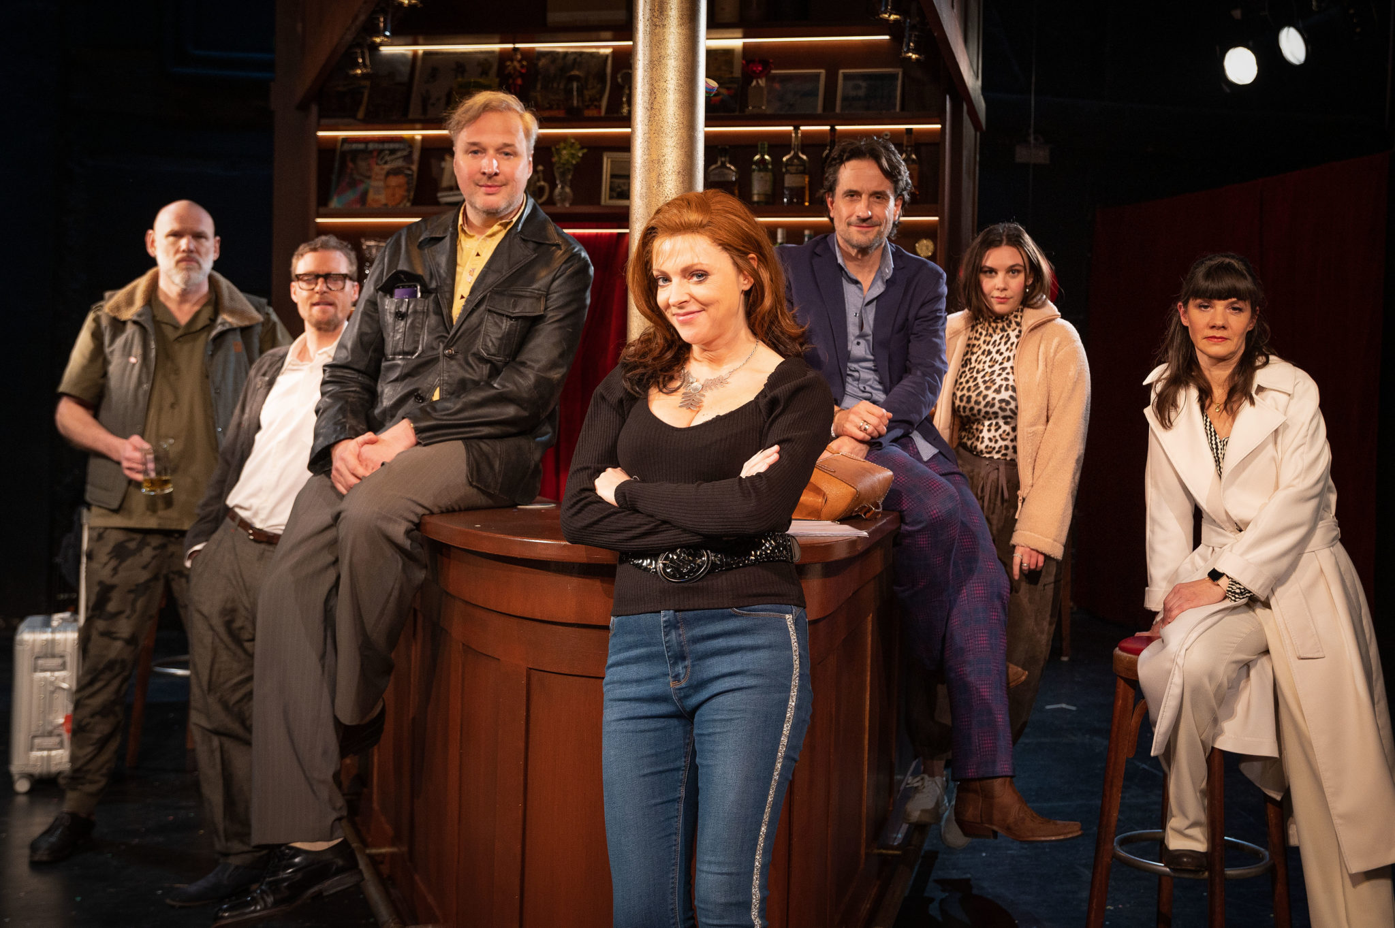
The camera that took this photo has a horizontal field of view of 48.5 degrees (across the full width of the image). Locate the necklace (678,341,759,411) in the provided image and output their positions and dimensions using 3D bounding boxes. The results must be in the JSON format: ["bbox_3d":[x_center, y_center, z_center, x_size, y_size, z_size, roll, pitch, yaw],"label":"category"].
[{"bbox_3d":[0.020,-0.146,2.490,0.140,0.130,0.120,2,2,12],"label":"necklace"}]

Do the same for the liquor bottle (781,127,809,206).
[{"bbox_3d":[0.359,-1.102,5.740,0.098,0.297,0.085,2,2,10],"label":"liquor bottle"}]

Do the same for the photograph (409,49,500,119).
[{"bbox_3d":[-0.976,-1.522,6.220,0.315,0.300,0.020,1,-18,9],"label":"photograph"}]

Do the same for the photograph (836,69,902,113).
[{"bbox_3d":[0.642,-1.383,5.790,0.250,0.190,0.025,2,-8,10],"label":"photograph"}]

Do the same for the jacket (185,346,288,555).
[{"bbox_3d":[-1.065,-0.038,4.000,0.490,0.620,0.300,12,-9,22],"label":"jacket"}]

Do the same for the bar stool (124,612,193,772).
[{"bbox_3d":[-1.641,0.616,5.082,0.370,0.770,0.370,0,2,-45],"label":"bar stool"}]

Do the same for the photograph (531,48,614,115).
[{"bbox_3d":[-0.495,-1.507,6.140,0.310,0.295,0.020,1,-18,9],"label":"photograph"}]

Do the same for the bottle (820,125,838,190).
[{"bbox_3d":[0.500,-1.100,5.720,0.090,0.298,0.085,2,2,10],"label":"bottle"}]

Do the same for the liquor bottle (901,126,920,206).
[{"bbox_3d":[0.808,-1.131,5.880,0.074,0.292,0.074,1,2,9],"label":"liquor bottle"}]

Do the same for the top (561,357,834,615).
[{"bbox_3d":[0.001,0.037,2.570,0.455,0.425,0.290,2,2,14],"label":"top"}]

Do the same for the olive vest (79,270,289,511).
[{"bbox_3d":[-1.377,-0.203,4.150,0.510,0.620,0.300,1,2,-13],"label":"olive vest"}]

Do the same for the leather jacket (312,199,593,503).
[{"bbox_3d":[-0.536,-0.246,3.380,0.560,0.660,0.410,2,2,27],"label":"leather jacket"}]

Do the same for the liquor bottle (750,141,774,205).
[{"bbox_3d":[0.250,-1.119,5.970,0.085,0.245,0.085,1,2,9],"label":"liquor bottle"}]

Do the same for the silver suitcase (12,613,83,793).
[{"bbox_3d":[-2.131,0.767,5.098,0.225,0.540,0.390,1,2,-18],"label":"silver suitcase"}]

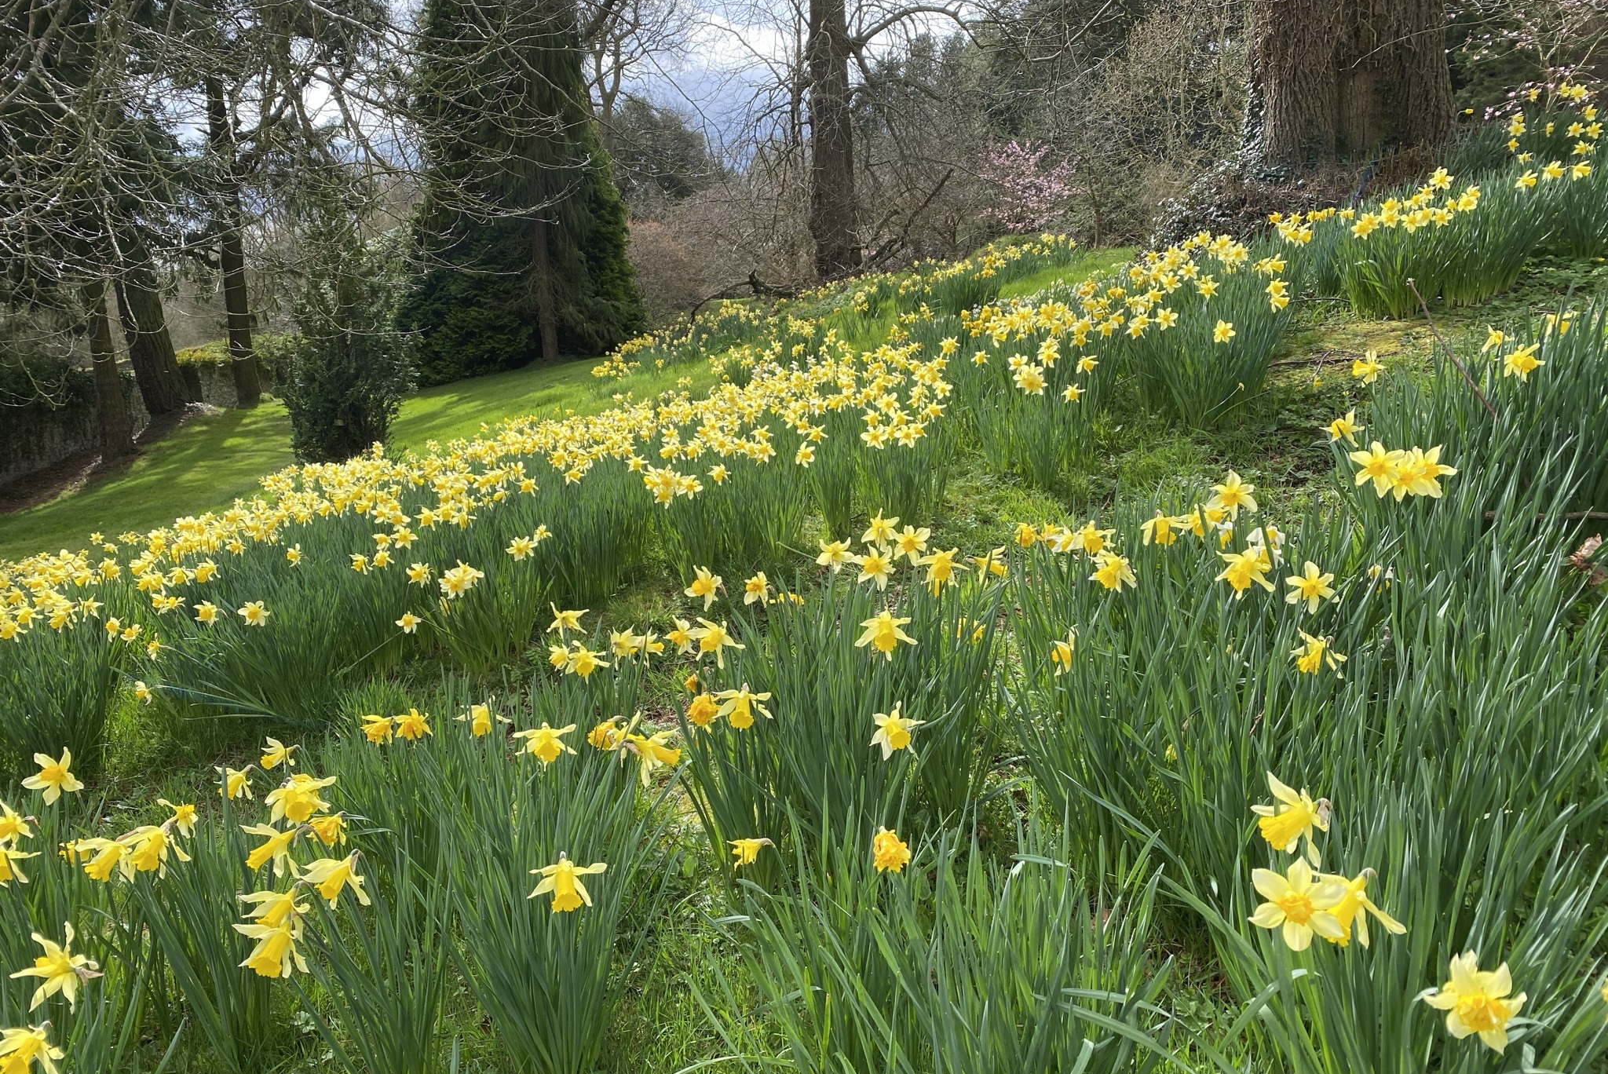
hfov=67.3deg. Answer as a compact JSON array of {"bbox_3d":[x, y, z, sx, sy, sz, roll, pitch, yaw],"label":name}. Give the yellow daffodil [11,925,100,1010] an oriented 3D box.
[{"bbox_3d":[-0.662,0.384,1.080,0.065,0.083,0.083,-2,9,8],"label":"yellow daffodil"}]

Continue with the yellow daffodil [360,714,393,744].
[{"bbox_3d":[-0.782,0.347,2.220,0.072,0.070,0.060,1,39,24],"label":"yellow daffodil"}]

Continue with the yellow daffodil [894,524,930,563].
[{"bbox_3d":[0.215,0.014,2.400,0.076,0.076,0.050,-2,11,9],"label":"yellow daffodil"}]

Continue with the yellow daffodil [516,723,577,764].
[{"bbox_3d":[-0.370,0.298,1.740,0.089,0.086,0.060,-4,37,-13],"label":"yellow daffodil"}]

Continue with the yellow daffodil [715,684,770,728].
[{"bbox_3d":[-0.088,0.245,1.730,0.081,0.068,0.060,-2,32,6],"label":"yellow daffodil"}]

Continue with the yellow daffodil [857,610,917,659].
[{"bbox_3d":[0.123,0.147,1.790,0.091,0.088,0.060,0,38,4],"label":"yellow daffodil"}]

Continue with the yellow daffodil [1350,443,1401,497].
[{"bbox_3d":[0.955,-0.113,2.020,0.092,0.089,0.055,7,11,33],"label":"yellow daffodil"}]

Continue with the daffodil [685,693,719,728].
[{"bbox_3d":[-0.161,0.278,1.920,0.060,0.058,0.048,-1,15,0],"label":"daffodil"}]

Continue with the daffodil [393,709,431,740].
[{"bbox_3d":[-0.632,0.304,1.950,0.066,0.064,0.050,-3,29,-10],"label":"daffodil"}]

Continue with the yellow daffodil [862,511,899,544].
[{"bbox_3d":[0.177,-0.020,2.800,0.085,0.083,0.060,-4,15,-5],"label":"yellow daffodil"}]

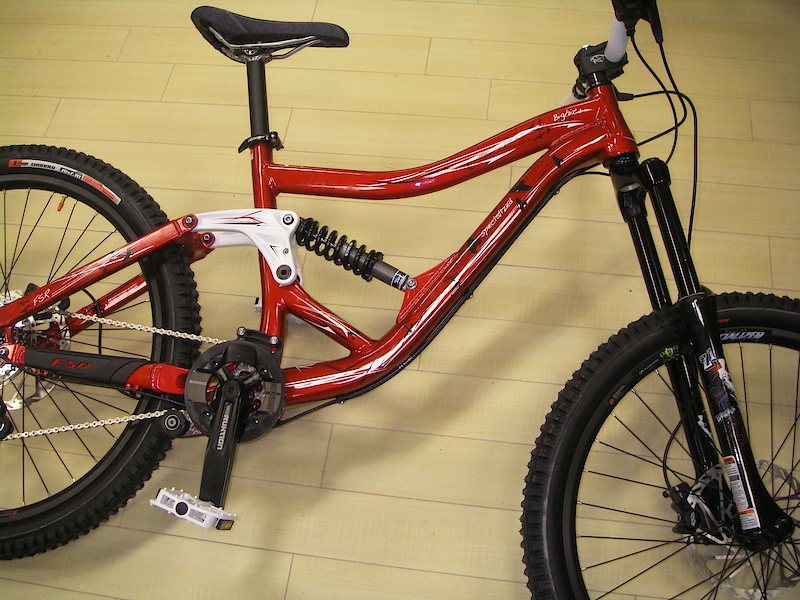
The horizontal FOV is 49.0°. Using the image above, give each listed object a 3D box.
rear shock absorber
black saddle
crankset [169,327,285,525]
[{"bbox_3d":[-0.078,-0.070,1.367,0.230,0.055,0.055,28,81,10],"label":"rear shock absorber"},{"bbox_3d":[-0.219,-0.440,1.463,0.270,0.135,0.074,8,78,7],"label":"black saddle"},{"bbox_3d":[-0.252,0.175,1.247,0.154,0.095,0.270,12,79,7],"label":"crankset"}]

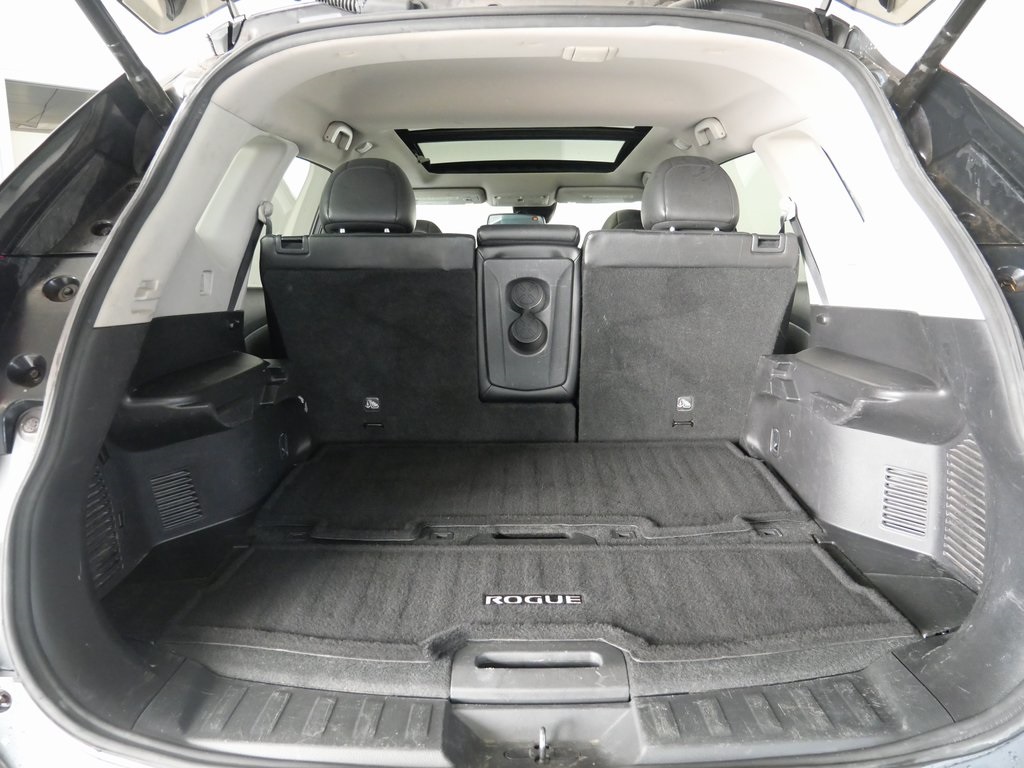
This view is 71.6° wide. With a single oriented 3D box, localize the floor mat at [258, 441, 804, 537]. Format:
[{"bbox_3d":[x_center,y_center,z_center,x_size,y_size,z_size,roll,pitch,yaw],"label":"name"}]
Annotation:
[{"bbox_3d":[0.036,0.215,1.495,1.000,0.035,0.520,0,13,0],"label":"floor mat"}]

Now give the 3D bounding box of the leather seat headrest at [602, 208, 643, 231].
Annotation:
[{"bbox_3d":[0.412,-0.490,2.410,0.260,0.200,0.120,0,17,0],"label":"leather seat headrest"}]

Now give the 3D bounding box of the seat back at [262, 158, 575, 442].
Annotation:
[{"bbox_3d":[-0.210,-0.178,1.730,0.710,0.690,0.190,0,18,0],"label":"seat back"}]

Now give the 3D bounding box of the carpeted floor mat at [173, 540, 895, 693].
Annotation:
[{"bbox_3d":[0.036,0.330,1.050,1.000,0.050,0.350,0,13,0],"label":"carpeted floor mat"}]

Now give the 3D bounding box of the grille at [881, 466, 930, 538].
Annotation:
[{"bbox_3d":[0.659,0.199,1.186,0.015,0.110,0.073,-12,17,-43],"label":"grille"}]

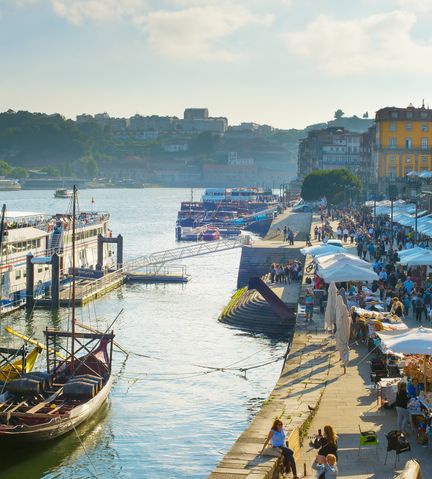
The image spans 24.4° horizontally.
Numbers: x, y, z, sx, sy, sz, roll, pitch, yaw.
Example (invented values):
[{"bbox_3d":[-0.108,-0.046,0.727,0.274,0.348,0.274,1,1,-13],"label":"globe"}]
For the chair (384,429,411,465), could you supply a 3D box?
[{"bbox_3d":[5.003,5.730,27.700,0.600,0.860,0.570,-3,5,-37],"label":"chair"}]

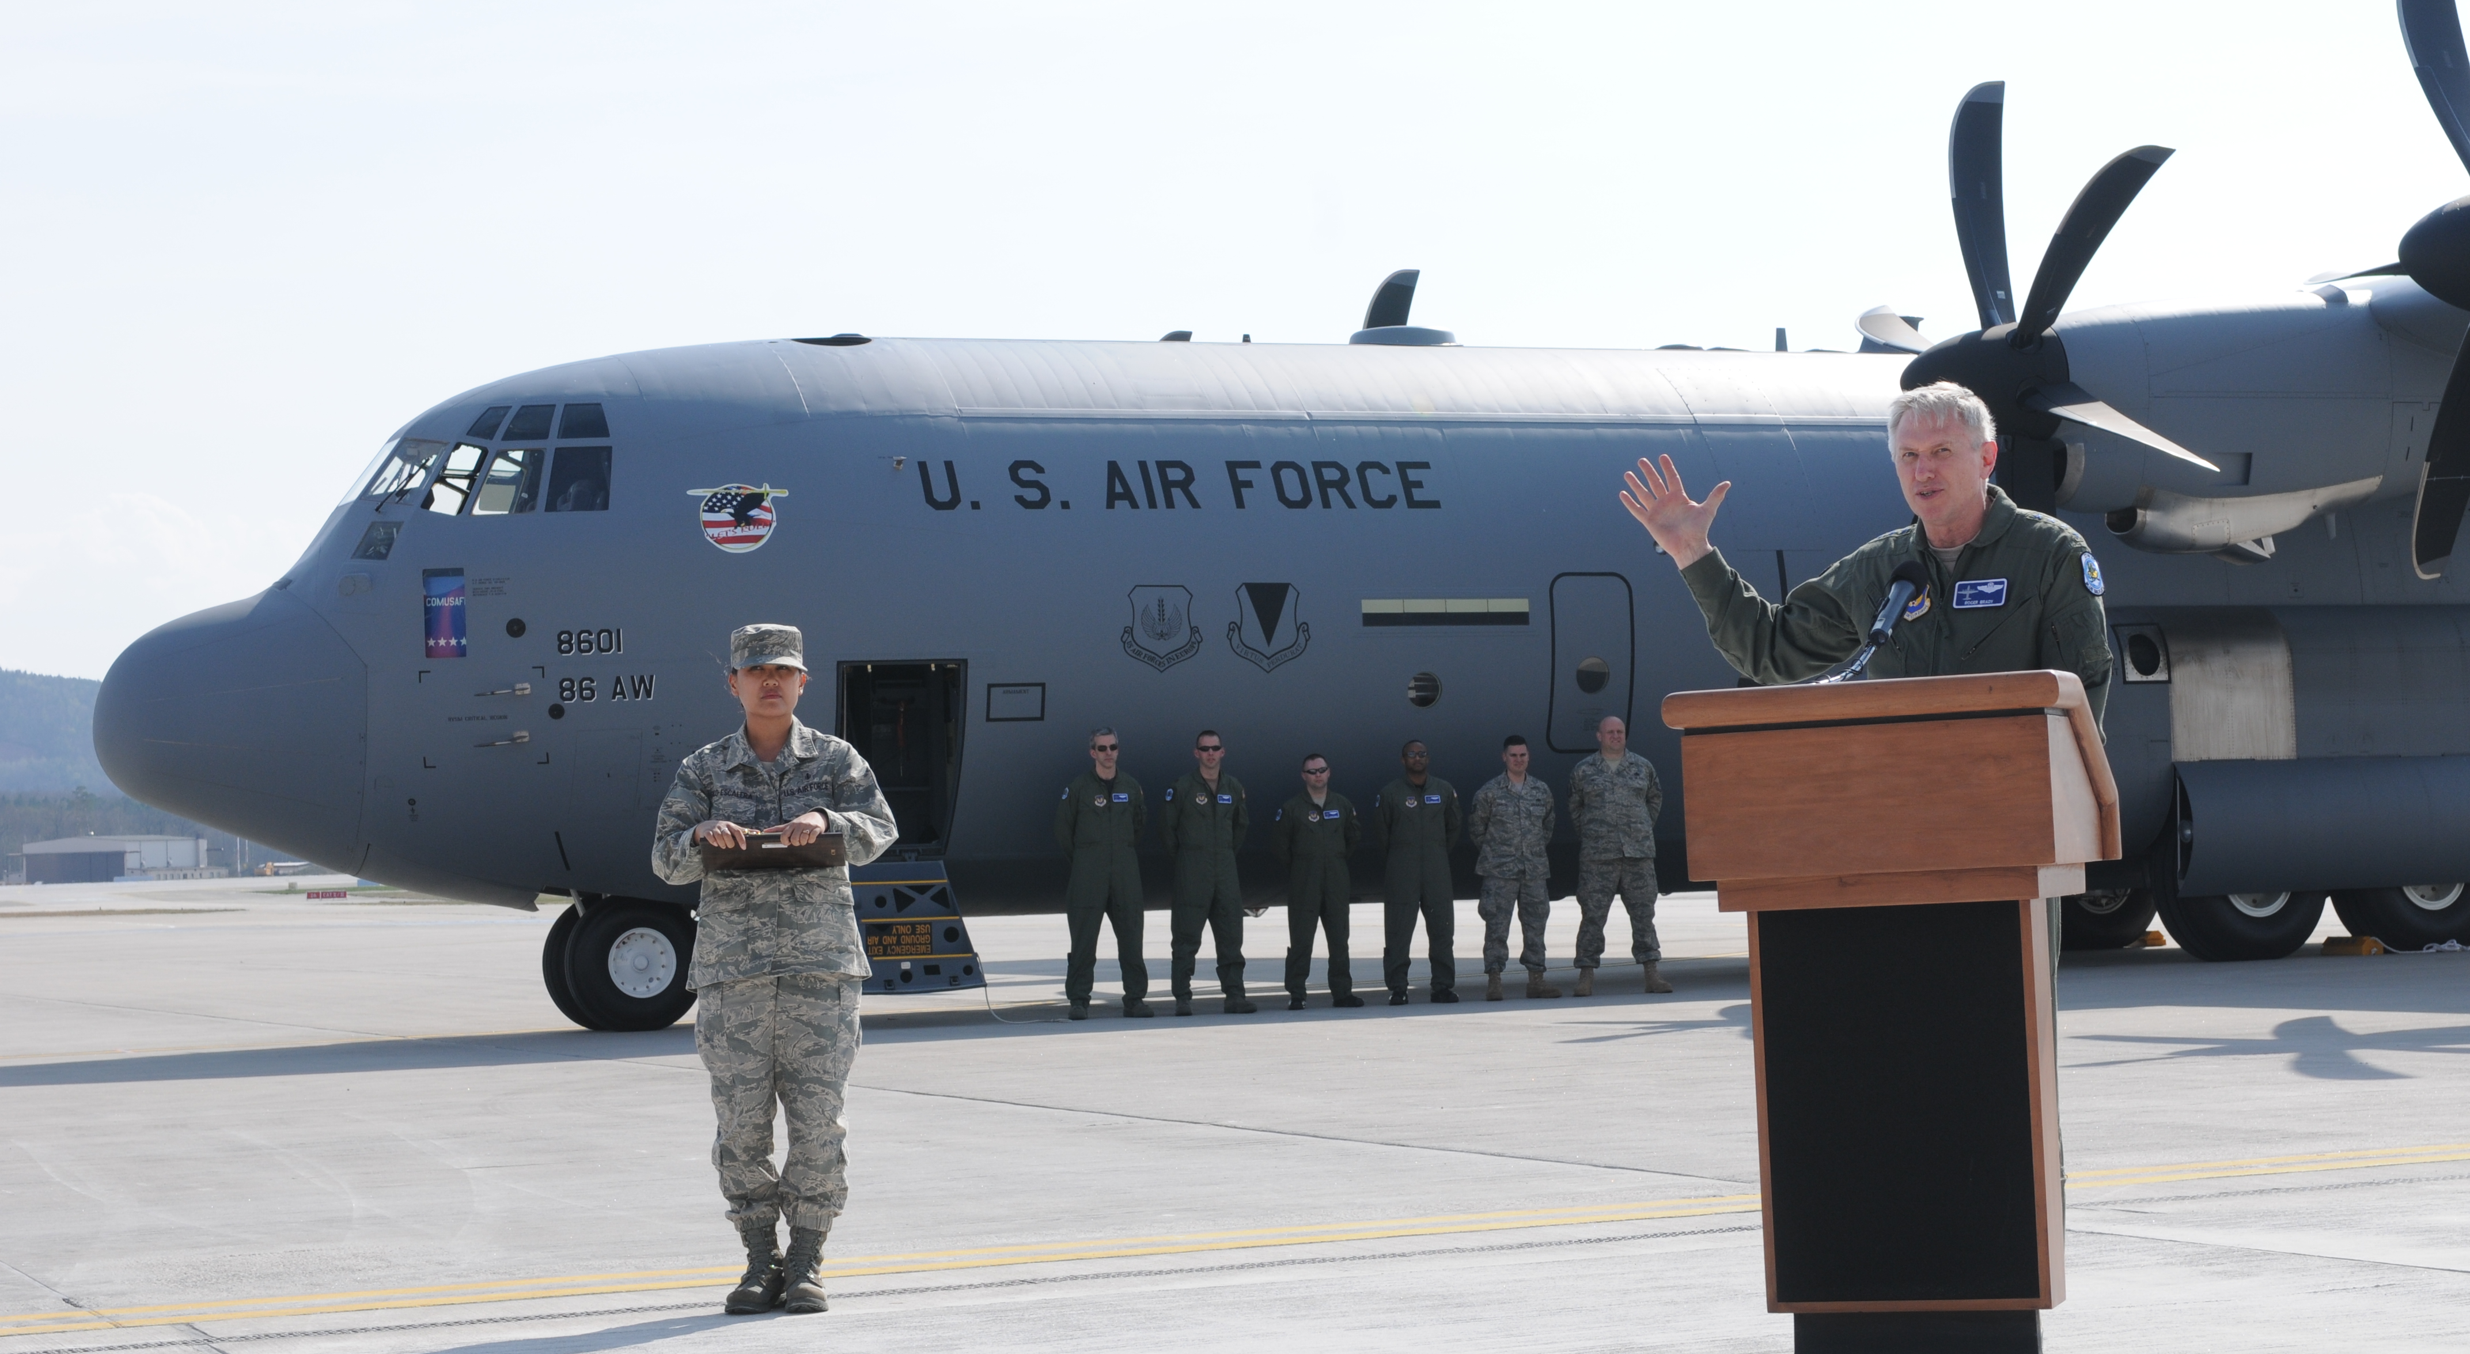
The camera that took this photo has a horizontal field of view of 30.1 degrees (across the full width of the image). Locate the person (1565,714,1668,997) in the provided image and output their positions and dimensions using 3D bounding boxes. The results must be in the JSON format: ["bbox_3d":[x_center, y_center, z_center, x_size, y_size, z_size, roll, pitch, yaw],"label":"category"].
[{"bbox_3d":[2.591,1.211,31.139,0.620,1.900,0.380,-1,-2,-23],"label":"person"}]

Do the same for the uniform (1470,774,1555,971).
[{"bbox_3d":[1.834,1.295,30.200,0.550,1.320,0.370,-2,-2,-16],"label":"uniform"}]

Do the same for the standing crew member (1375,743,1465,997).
[{"bbox_3d":[1.198,1.274,30.000,0.550,1.690,0.380,-2,-2,-16],"label":"standing crew member"}]

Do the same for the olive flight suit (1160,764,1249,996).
[{"bbox_3d":[-0.197,1.371,30.196,0.570,1.530,0.340,-1,-2,-23],"label":"olive flight suit"}]

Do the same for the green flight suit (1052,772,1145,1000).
[{"bbox_3d":[-0.882,1.366,29.965,0.570,1.540,0.340,-1,-2,-23],"label":"green flight suit"}]

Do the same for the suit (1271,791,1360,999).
[{"bbox_3d":[0.521,1.414,29.900,0.550,1.350,0.370,-2,-2,-16],"label":"suit"}]

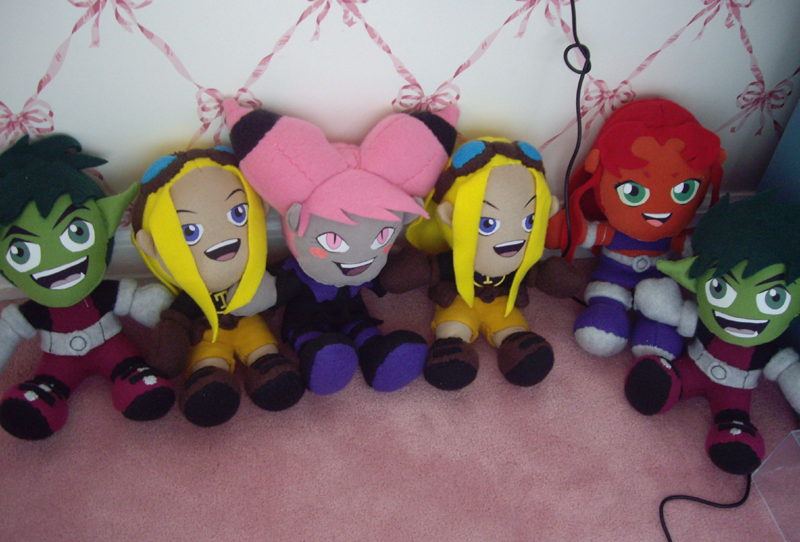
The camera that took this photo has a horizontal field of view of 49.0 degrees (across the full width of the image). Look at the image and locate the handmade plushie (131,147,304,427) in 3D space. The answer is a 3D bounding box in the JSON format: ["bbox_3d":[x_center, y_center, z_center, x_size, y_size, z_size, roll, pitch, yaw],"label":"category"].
[{"bbox_3d":[-0.154,0.005,0.754,0.155,0.210,0.172,-10,41,-18],"label":"handmade plushie"}]

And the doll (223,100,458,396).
[{"bbox_3d":[-0.048,-0.021,0.767,0.194,0.250,0.157,-4,39,-12],"label":"doll"}]

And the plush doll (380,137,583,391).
[{"bbox_3d":[0.082,-0.014,0.810,0.186,0.208,0.164,-4,39,-12],"label":"plush doll"}]

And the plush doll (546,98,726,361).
[{"bbox_3d":[0.228,-0.043,0.836,0.155,0.243,0.150,-2,39,-10],"label":"plush doll"}]

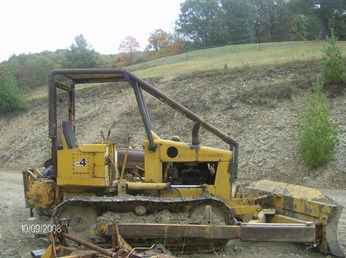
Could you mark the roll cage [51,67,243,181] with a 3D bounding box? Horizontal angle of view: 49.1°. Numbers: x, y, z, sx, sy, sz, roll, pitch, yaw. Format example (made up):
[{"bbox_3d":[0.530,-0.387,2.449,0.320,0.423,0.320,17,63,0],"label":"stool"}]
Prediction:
[{"bbox_3d":[-0.400,-0.060,6.000,2.740,1.590,1.200,0,0,4],"label":"roll cage"}]

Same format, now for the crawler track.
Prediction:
[{"bbox_3d":[-0.400,1.345,5.390,2.500,0.730,0.400,0,0,4],"label":"crawler track"}]

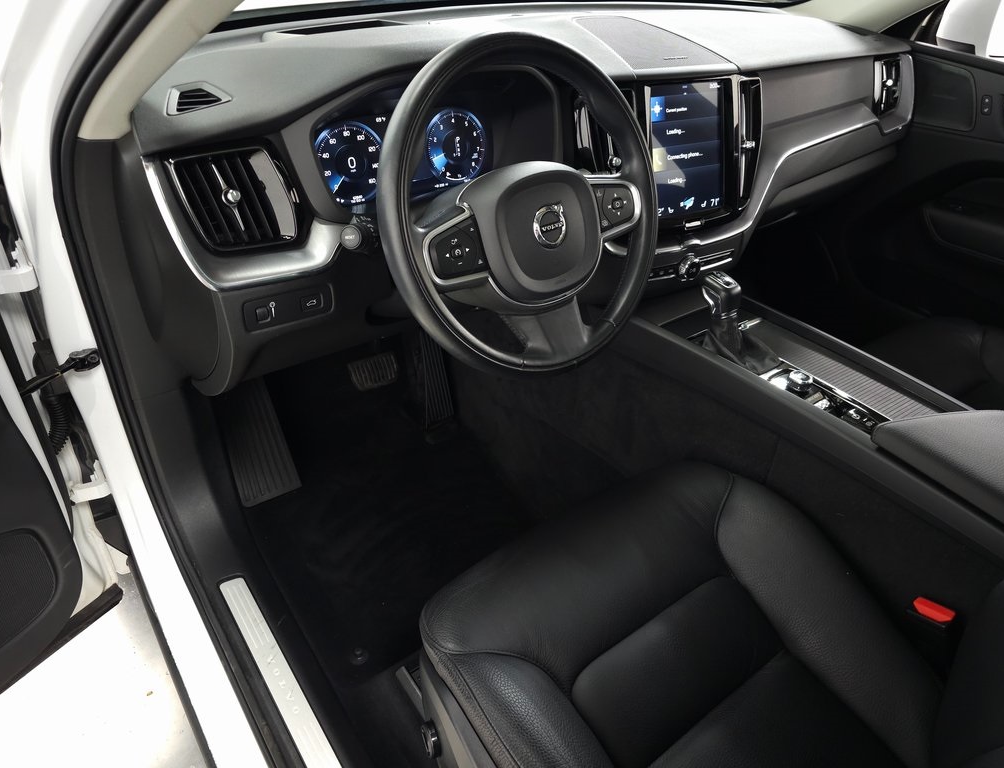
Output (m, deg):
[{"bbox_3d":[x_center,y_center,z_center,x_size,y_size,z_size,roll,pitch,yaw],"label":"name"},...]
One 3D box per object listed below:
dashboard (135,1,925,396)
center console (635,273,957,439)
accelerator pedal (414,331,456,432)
[{"bbox_3d":[0.158,-0.396,1.177,1.460,0.430,0.480,-21,41,-29],"label":"dashboard"},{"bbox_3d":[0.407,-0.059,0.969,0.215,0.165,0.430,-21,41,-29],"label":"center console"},{"bbox_3d":[-0.152,-0.018,1.418,0.065,0.205,0.045,-15,9,-30],"label":"accelerator pedal"}]

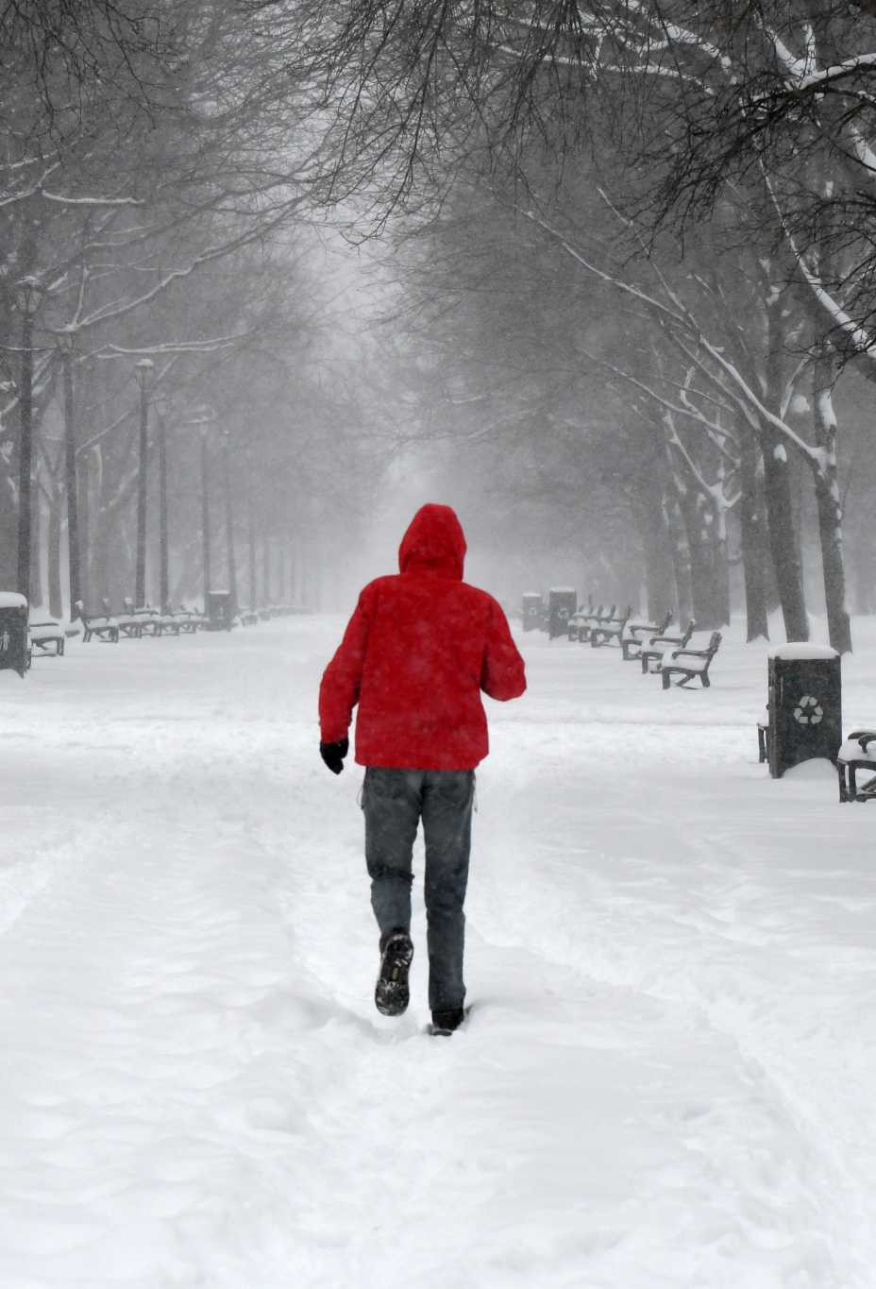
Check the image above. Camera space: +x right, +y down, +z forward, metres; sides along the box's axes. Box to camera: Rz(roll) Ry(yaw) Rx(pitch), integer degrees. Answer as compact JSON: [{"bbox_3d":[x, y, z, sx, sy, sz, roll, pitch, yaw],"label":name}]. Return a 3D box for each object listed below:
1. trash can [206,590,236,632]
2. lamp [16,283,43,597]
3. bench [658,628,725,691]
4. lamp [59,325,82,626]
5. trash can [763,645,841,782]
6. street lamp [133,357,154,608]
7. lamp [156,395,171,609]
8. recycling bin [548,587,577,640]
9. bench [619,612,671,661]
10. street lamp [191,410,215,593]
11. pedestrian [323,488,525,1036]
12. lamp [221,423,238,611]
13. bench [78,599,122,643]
[{"bbox_3d":[-6.223,-0.887,226.000,0.630,1.130,0.630,0,0,0],"label":"trash can"},{"bbox_3d":[-6.119,-2.699,118.000,0.420,5.669,0.420,0,1,0],"label":"lamp"},{"bbox_3d":[3.131,0.216,98.000,0.700,0.800,1.700,0,0,0],"label":"bench"},{"bbox_3d":[-7.268,-3.255,156.000,0.480,6.000,0.480,0,0,0],"label":"lamp"},{"bbox_3d":[2.908,0.578,62.474,0.550,0.980,0.560,0,1,0],"label":"trash can"},{"bbox_3d":[-7.052,-3.781,189.000,0.480,6.050,0.480,0,0,0],"label":"street lamp"},{"bbox_3d":[-6.791,-3.359,195.000,0.420,5.599,0.420,0,1,0],"label":"lamp"},{"bbox_3d":[2.738,-0.626,172.000,0.600,1.130,0.620,0,0,0],"label":"recycling bin"},{"bbox_3d":[2.963,-0.111,112.745,0.707,0.760,1.500,0,1,0],"label":"bench"},{"bbox_3d":[-6.732,-3.932,227.000,0.420,5.692,0.420,0,1,0],"label":"street lamp"},{"bbox_3d":[-0.053,0.420,26.600,0.700,1.790,0.620,0,0,-1],"label":"pedestrian"},{"bbox_3d":[-6.051,-3.599,230.000,0.480,5.701,0.480,0,0,0],"label":"lamp"},{"bbox_3d":[-5.859,-0.353,136.700,0.680,0.800,1.550,0,0,0],"label":"bench"}]

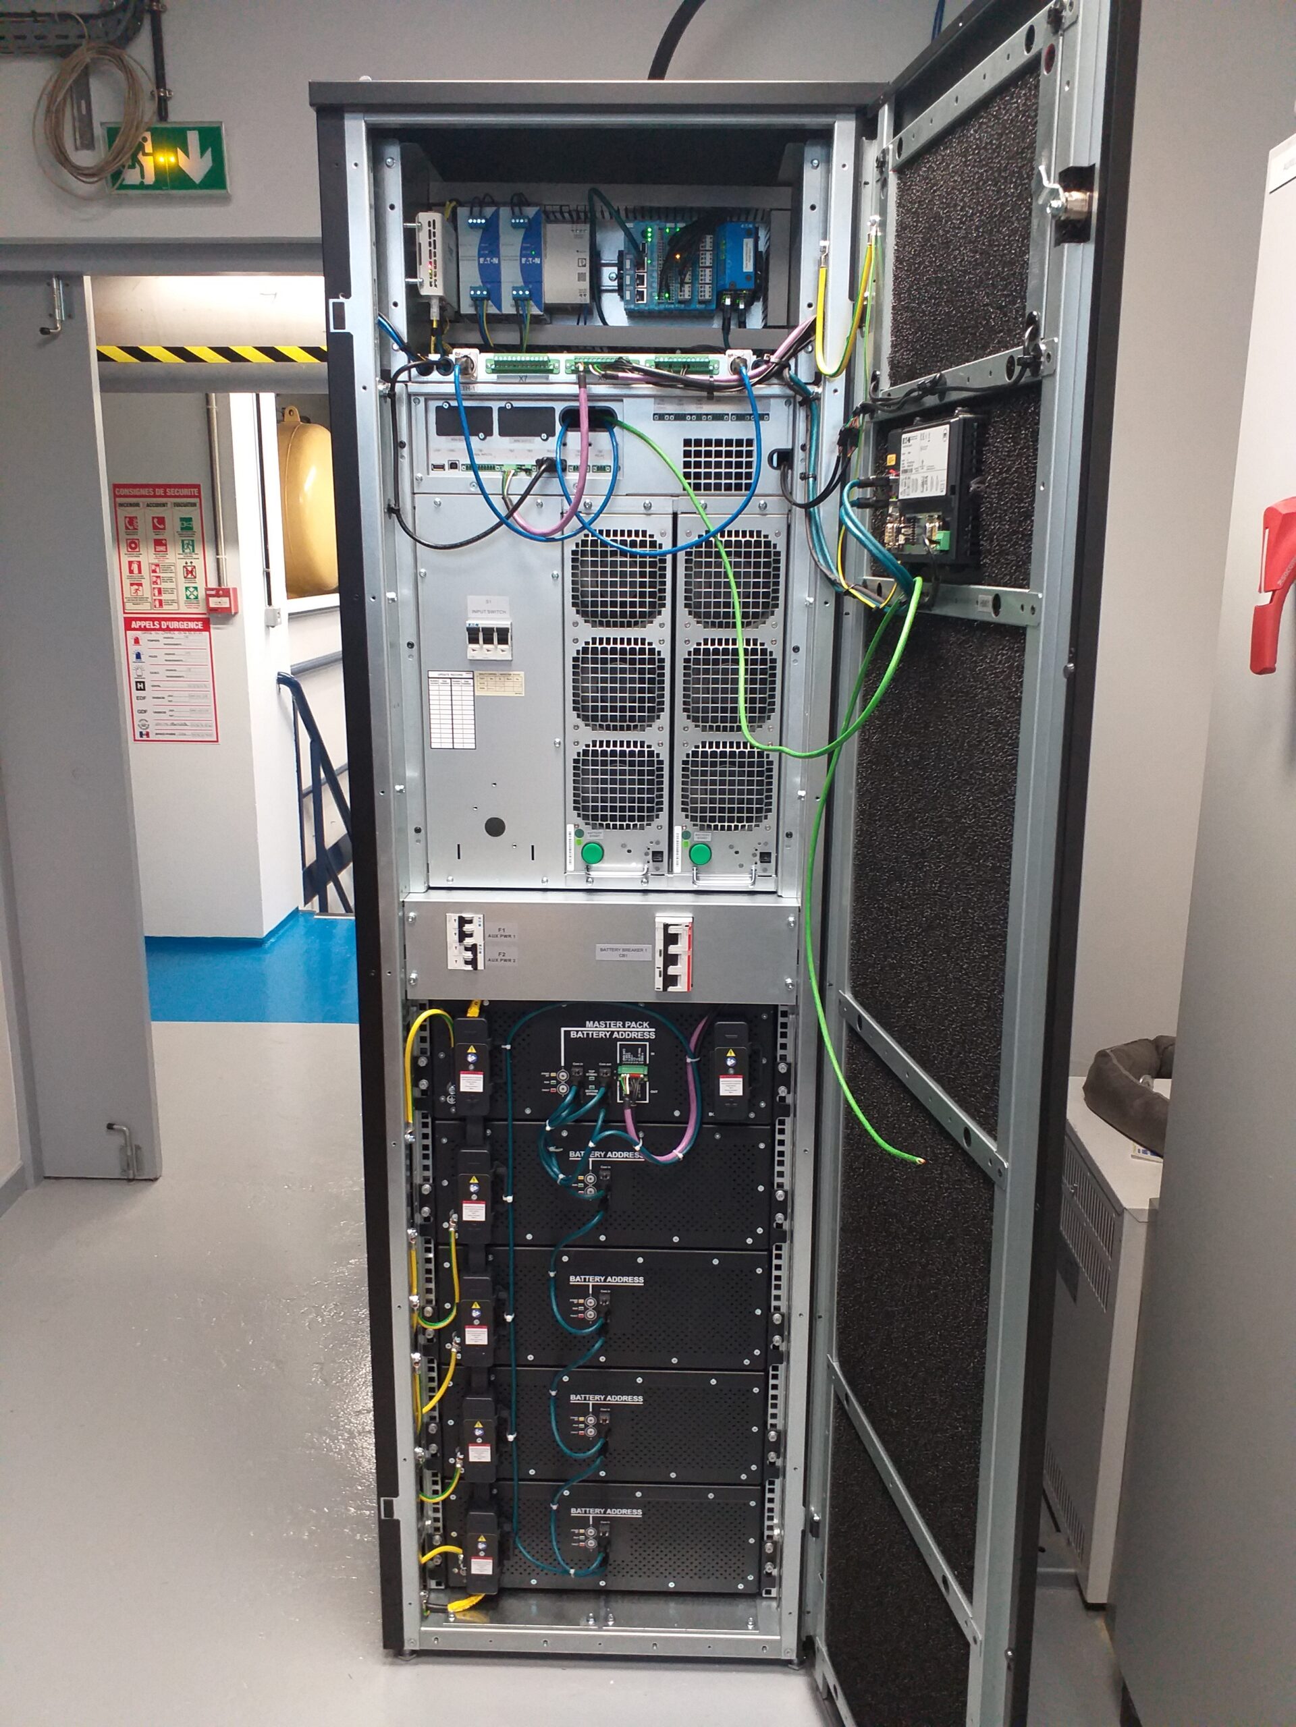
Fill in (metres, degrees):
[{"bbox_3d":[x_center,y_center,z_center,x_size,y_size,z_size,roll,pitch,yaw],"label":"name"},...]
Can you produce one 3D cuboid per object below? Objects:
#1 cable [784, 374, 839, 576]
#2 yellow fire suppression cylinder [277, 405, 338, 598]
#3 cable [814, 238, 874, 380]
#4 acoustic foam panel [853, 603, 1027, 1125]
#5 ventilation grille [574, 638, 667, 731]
[{"bbox_3d":[0.183,-0.429,1.449,0.065,0.220,0.110,1,12,1],"label":"cable"},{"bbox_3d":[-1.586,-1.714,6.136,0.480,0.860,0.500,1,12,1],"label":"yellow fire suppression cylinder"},{"bbox_3d":[0.211,-0.595,1.393,0.055,0.130,0.090,1,12,1],"label":"cable"},{"bbox_3d":[0.285,-0.017,1.270,0.030,0.455,0.405,-2,13,-9],"label":"acoustic foam panel"},{"bbox_3d":[-0.035,-0.217,1.569,0.112,0.112,0.010,1,12,1],"label":"ventilation grille"}]

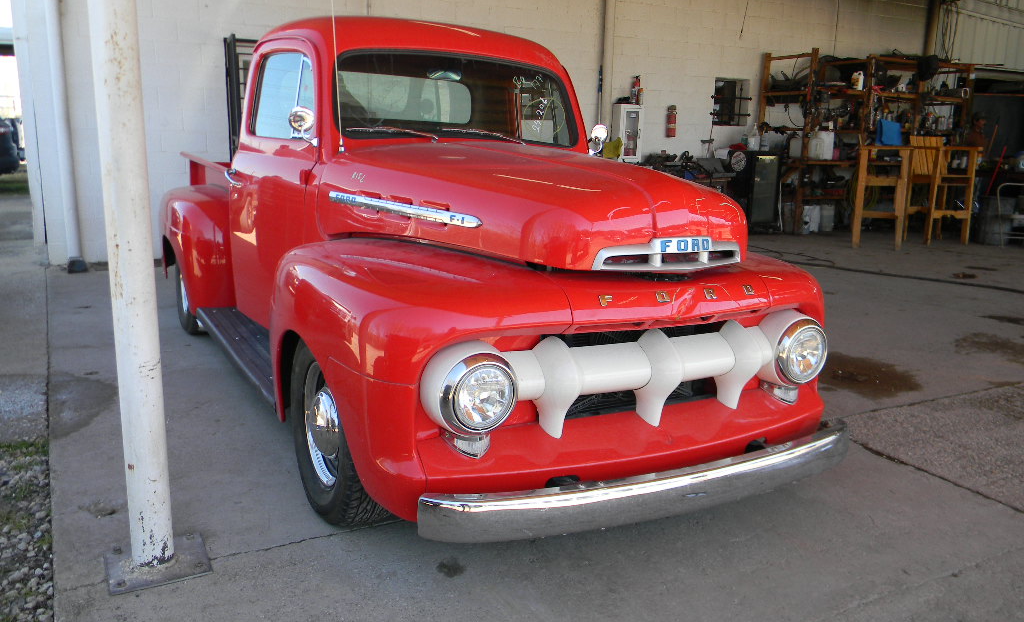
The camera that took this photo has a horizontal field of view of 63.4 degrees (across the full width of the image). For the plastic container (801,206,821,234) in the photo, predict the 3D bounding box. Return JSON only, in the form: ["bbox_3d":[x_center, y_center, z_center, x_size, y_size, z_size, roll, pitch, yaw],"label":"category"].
[{"bbox_3d":[4.036,-1.237,11.200,0.200,0.370,0.190,-5,13,-28],"label":"plastic container"}]

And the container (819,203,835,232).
[{"bbox_3d":[4.303,-1.274,11.350,0.240,0.370,0.240,-5,13,-28],"label":"container"}]

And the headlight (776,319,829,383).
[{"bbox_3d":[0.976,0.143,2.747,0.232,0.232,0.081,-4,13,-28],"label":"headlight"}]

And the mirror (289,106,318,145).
[{"bbox_3d":[-0.814,-0.725,3.236,0.108,0.155,0.080,-4,13,-28],"label":"mirror"}]

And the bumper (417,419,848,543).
[{"bbox_3d":[0.482,0.501,2.455,1.586,0.134,0.162,-4,13,-28],"label":"bumper"}]

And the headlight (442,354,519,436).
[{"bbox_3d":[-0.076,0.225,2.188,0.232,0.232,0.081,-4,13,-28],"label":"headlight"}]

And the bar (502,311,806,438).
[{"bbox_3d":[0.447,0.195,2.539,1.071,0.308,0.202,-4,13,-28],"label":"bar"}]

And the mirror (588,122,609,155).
[{"bbox_3d":[0.405,-0.801,3.881,0.108,0.155,0.080,-4,13,-28],"label":"mirror"}]

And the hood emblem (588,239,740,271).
[{"bbox_3d":[0.474,-0.170,2.371,0.545,0.095,0.106,-4,13,-28],"label":"hood emblem"}]

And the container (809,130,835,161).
[{"bbox_3d":[4.185,-2.238,11.200,0.250,0.420,0.220,-5,13,-28],"label":"container"}]

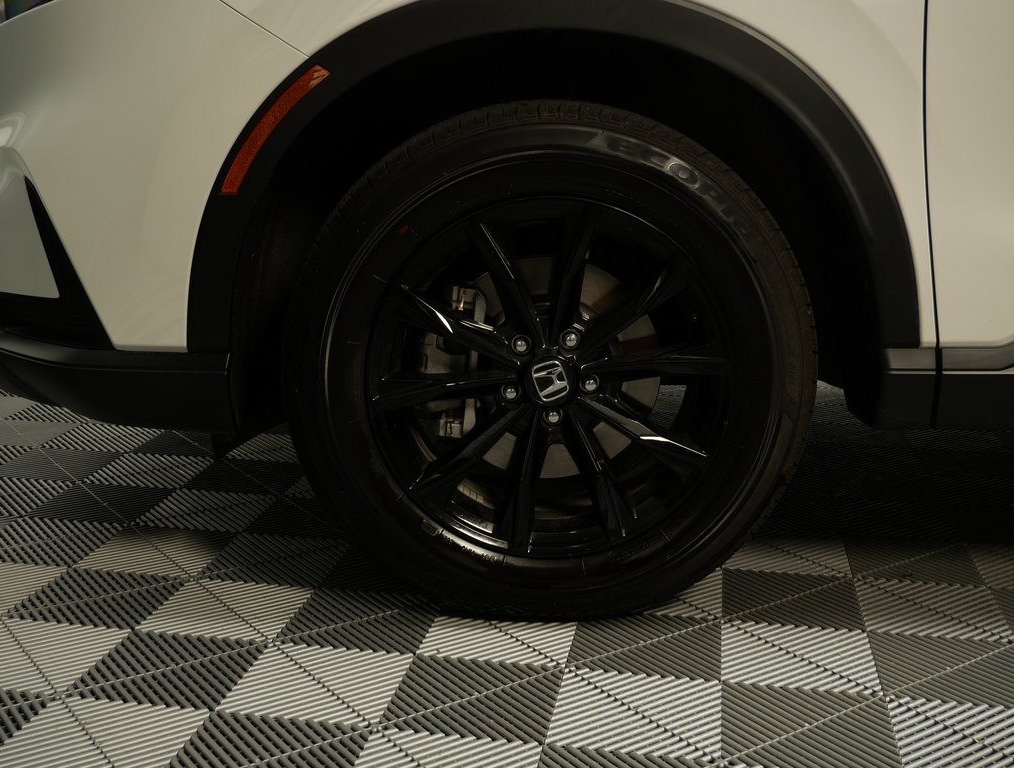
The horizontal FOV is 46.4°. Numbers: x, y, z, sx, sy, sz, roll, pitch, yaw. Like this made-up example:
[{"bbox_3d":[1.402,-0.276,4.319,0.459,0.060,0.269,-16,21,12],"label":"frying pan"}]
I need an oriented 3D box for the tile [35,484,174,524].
[{"bbox_3d":[-0.738,0.227,2.169,0.201,0.020,0.199,3,13,9],"label":"tile"}]

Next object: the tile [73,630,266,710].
[{"bbox_3d":[-0.437,0.378,1.538,0.201,0.020,0.199,3,13,9],"label":"tile"}]

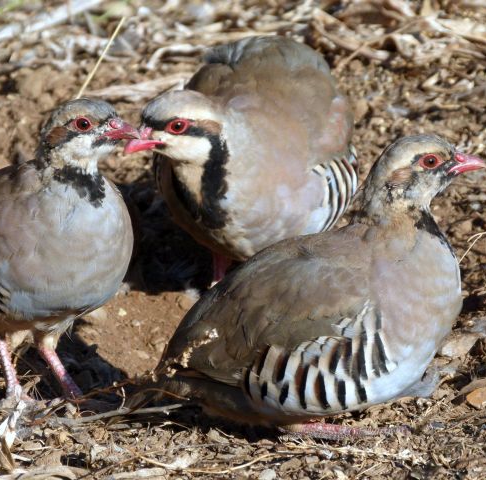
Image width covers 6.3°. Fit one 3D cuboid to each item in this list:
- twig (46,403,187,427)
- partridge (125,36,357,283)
[{"bbox_3d":[-0.087,0.119,3.038,0.093,0.012,0.014,-5,24,-11],"label":"twig"},{"bbox_3d":[-0.011,-0.044,3.197,0.140,0.180,0.250,13,27,27],"label":"partridge"}]

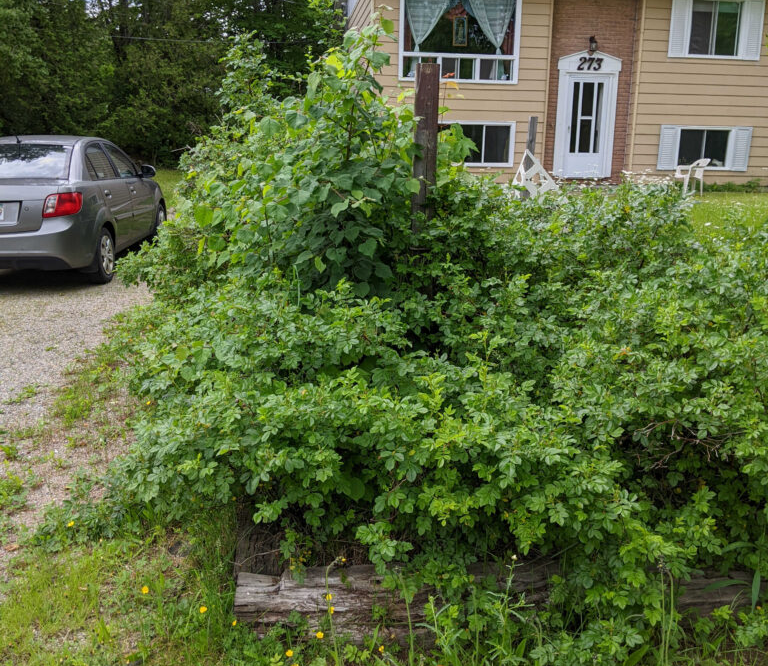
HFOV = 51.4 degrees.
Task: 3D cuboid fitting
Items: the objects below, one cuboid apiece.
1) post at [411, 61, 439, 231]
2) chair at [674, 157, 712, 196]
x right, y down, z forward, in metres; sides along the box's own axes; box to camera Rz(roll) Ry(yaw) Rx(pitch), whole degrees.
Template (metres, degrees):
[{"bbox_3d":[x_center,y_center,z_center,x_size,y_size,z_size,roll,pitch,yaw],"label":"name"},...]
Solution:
[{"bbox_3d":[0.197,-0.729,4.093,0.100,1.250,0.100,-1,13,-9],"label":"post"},{"bbox_3d":[6.345,-3.197,16.400,0.570,0.780,0.560,0,13,-6],"label":"chair"}]

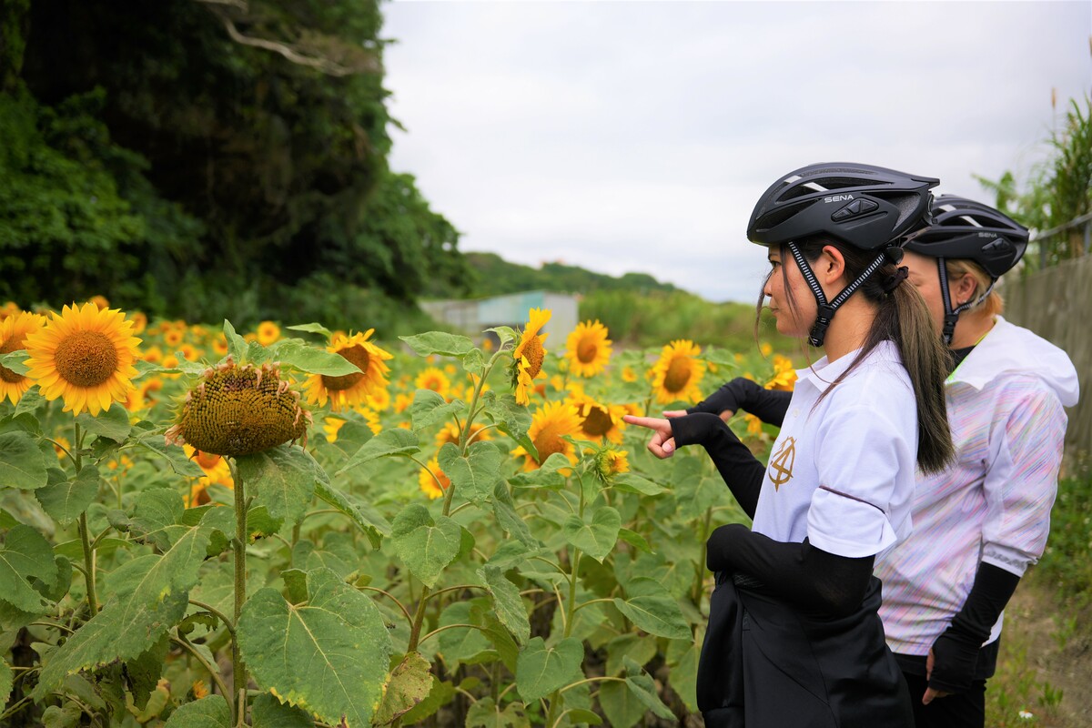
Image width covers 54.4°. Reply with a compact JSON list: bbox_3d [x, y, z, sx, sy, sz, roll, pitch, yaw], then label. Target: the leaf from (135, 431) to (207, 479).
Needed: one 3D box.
[{"bbox_3d":[-0.537,0.130,1.520,0.102,0.068,0.070,-1,2,-17],"label":"leaf"}]

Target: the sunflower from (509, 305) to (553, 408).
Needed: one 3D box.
[{"bbox_3d":[-0.029,-0.012,1.900,0.060,0.170,0.160,9,3,23],"label":"sunflower"}]

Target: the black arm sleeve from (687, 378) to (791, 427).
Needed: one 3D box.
[{"bbox_3d":[0.384,0.075,2.120,0.220,0.105,0.100,0,2,3],"label":"black arm sleeve"}]

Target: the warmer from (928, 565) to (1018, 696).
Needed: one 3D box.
[{"bbox_3d":[0.834,0.509,2.060,0.100,0.280,0.090,22,-3,17],"label":"warmer"}]

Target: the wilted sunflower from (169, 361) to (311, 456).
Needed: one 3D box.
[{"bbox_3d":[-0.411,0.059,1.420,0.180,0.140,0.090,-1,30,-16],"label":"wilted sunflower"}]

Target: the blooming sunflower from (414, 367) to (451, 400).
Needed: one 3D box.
[{"bbox_3d":[-0.480,0.087,4.500,0.163,0.163,0.065,0,2,0],"label":"blooming sunflower"}]

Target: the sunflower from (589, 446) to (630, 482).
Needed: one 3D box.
[{"bbox_3d":[0.117,0.185,1.970,0.060,0.072,0.070,1,2,37],"label":"sunflower"}]

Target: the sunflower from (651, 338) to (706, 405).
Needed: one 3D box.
[{"bbox_3d":[0.341,0.020,2.750,0.160,0.170,0.065,-1,9,-24],"label":"sunflower"}]

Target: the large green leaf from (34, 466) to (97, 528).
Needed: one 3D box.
[{"bbox_3d":[-0.700,0.191,1.550,0.092,0.100,0.040,-1,-24,-10],"label":"large green leaf"}]

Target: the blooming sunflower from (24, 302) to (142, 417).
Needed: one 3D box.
[{"bbox_3d":[-0.767,-0.007,1.760,0.190,0.190,0.060,-1,2,-26],"label":"blooming sunflower"}]

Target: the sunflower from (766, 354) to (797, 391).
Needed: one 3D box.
[{"bbox_3d":[0.709,0.039,3.150,0.160,0.160,0.065,0,15,6],"label":"sunflower"}]

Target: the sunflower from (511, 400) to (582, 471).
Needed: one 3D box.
[{"bbox_3d":[0.006,0.182,2.600,0.180,0.180,0.070,-1,17,-24],"label":"sunflower"}]

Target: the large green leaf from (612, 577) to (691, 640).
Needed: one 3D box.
[{"bbox_3d":[0.208,0.480,2.080,0.170,0.050,0.110,30,45,5],"label":"large green leaf"}]

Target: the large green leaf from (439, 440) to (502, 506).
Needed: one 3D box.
[{"bbox_3d":[-0.130,0.190,1.840,0.105,0.120,0.040,-12,-22,-11],"label":"large green leaf"}]

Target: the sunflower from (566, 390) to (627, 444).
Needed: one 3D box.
[{"bbox_3d":[0.138,0.148,2.900,0.165,0.165,0.065,0,21,-3],"label":"sunflower"}]

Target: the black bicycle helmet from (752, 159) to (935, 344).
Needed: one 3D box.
[{"bbox_3d":[0.476,-0.175,1.690,0.275,0.280,0.200,1,3,18],"label":"black bicycle helmet"}]

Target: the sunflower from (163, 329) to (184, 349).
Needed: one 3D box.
[{"bbox_3d":[-2.913,-0.203,8.300,0.170,0.165,0.070,0,2,-6],"label":"sunflower"}]

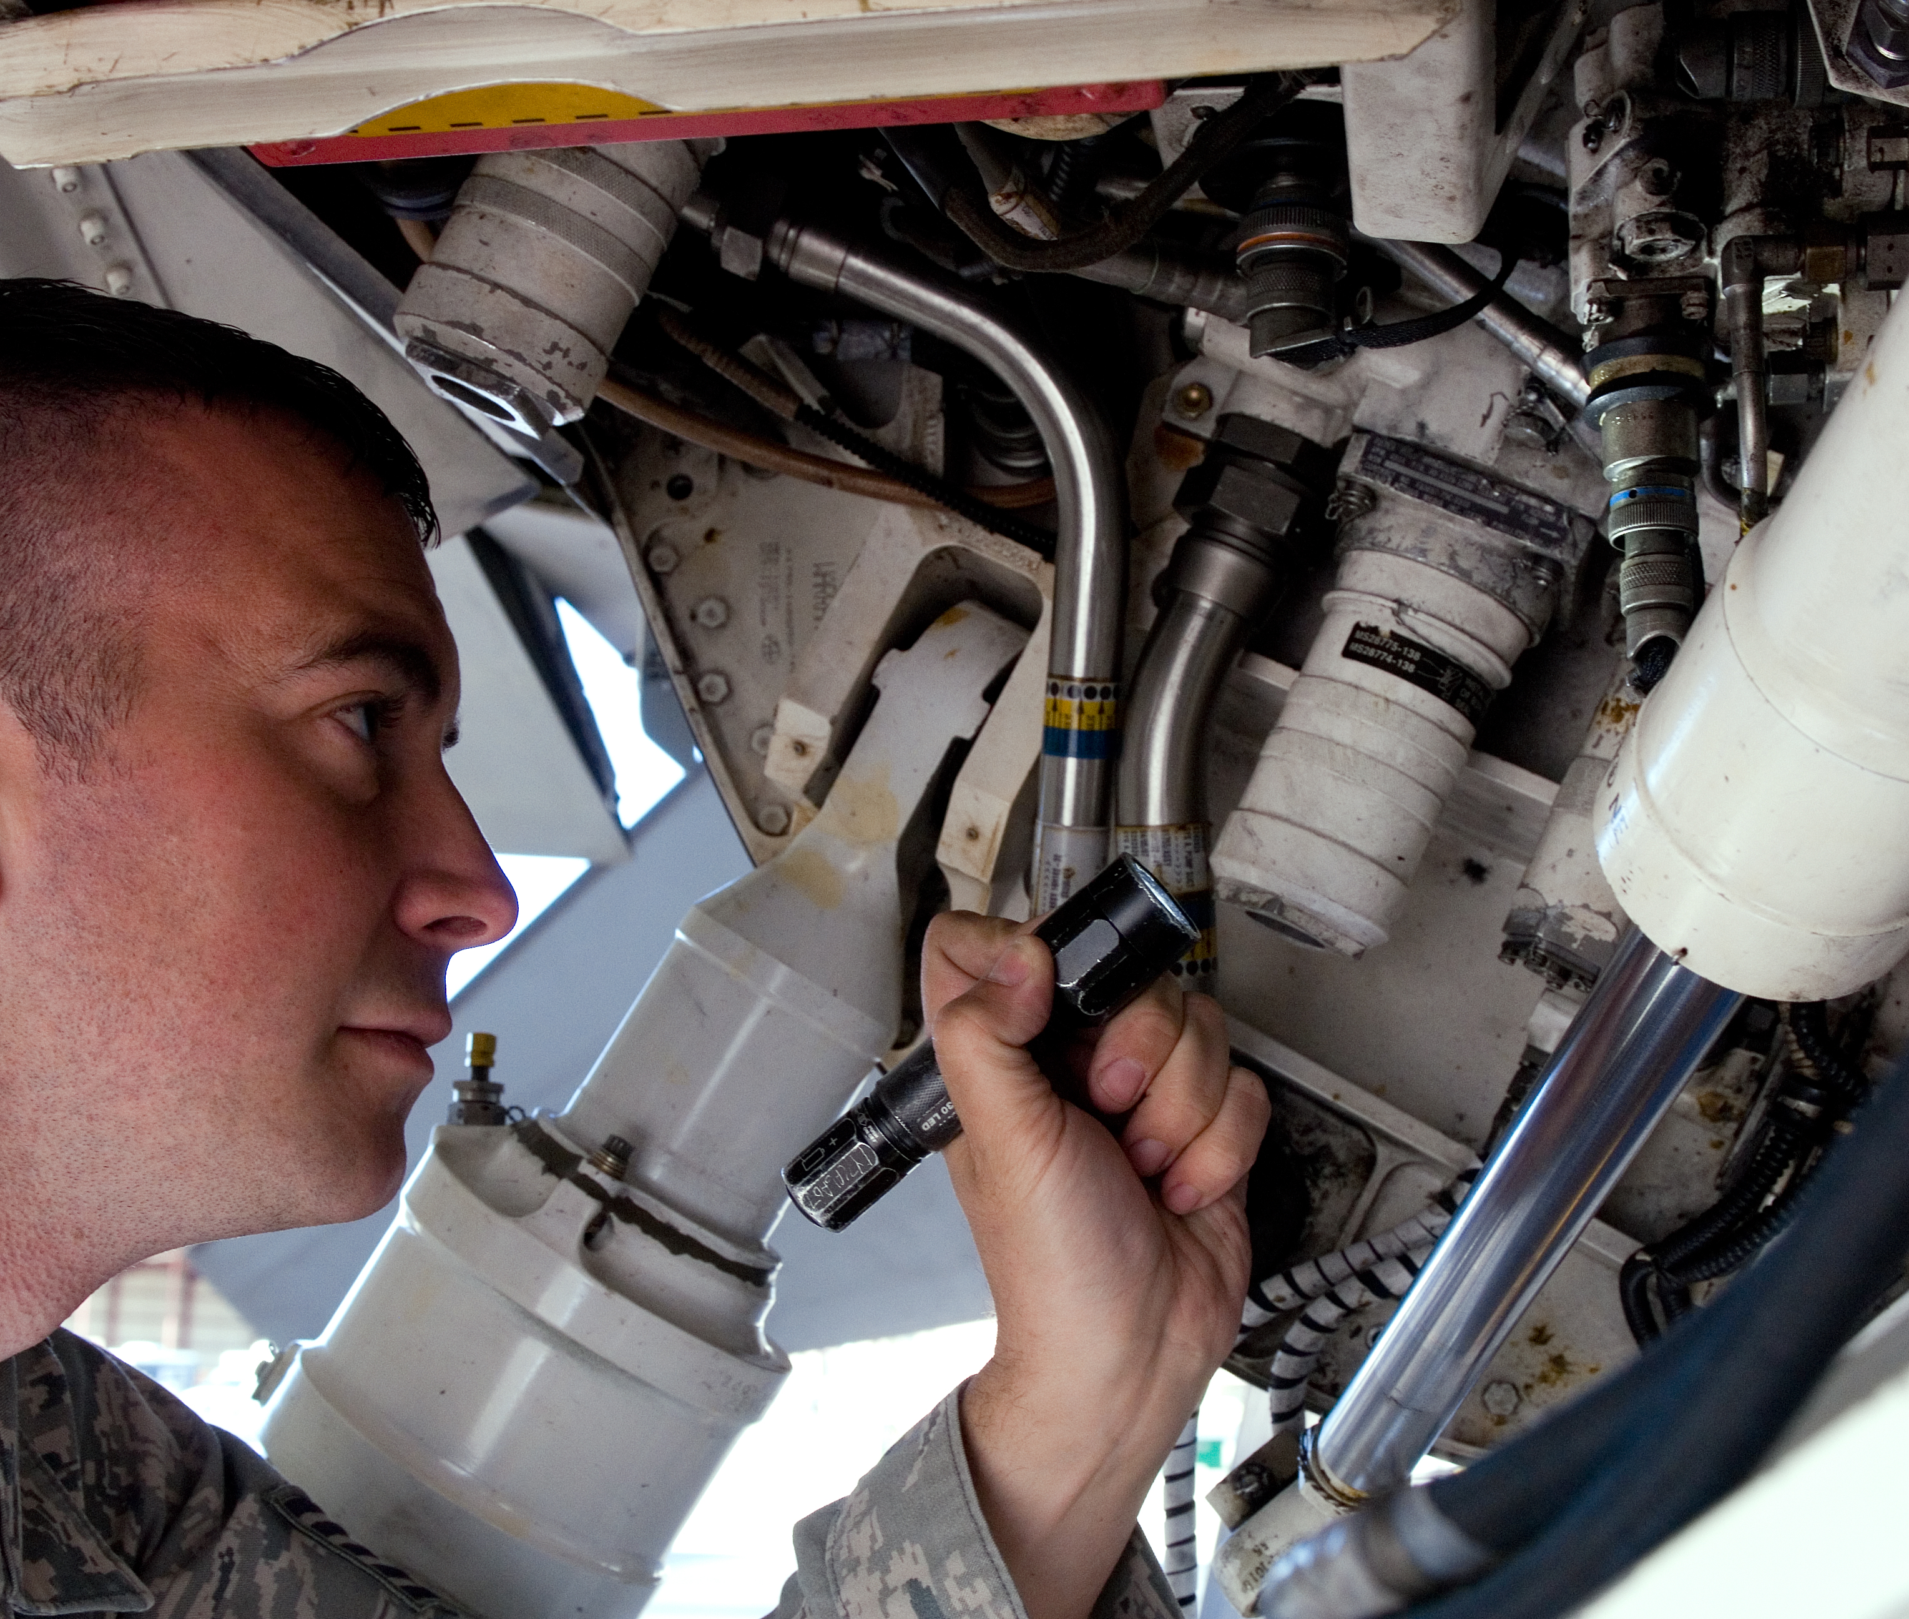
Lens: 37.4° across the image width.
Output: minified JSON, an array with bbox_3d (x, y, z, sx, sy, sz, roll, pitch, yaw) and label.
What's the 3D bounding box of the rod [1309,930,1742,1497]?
[{"bbox_3d":[0.168,0.128,0.850,0.035,0.035,0.304,16,-41,0],"label":"rod"}]

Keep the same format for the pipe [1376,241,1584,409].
[{"bbox_3d":[0.201,-0.189,1.070,0.108,0.018,0.018,42,0,22],"label":"pipe"}]

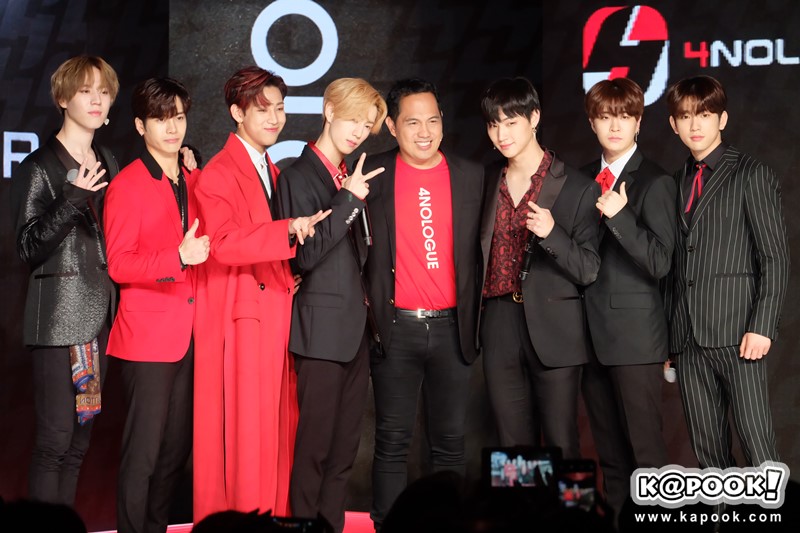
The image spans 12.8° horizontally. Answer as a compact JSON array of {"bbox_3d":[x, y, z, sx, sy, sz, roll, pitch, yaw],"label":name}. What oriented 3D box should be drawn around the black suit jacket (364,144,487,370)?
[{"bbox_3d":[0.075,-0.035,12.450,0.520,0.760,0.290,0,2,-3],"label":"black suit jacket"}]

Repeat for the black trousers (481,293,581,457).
[{"bbox_3d":[0.449,0.564,12.300,0.370,0.920,0.270,1,2,25],"label":"black trousers"}]

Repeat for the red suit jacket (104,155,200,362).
[{"bbox_3d":[-0.831,-0.031,12.200,0.470,0.730,0.330,-2,3,-40],"label":"red suit jacket"}]

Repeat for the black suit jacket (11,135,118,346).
[{"bbox_3d":[-1.139,-0.087,12.400,0.520,0.740,0.330,-1,2,-35],"label":"black suit jacket"}]

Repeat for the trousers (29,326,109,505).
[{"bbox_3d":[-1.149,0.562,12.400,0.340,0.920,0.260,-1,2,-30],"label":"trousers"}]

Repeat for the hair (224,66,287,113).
[{"bbox_3d":[-0.502,-0.604,12.350,0.190,0.175,0.220,-2,3,-38],"label":"hair"}]

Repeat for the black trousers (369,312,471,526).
[{"bbox_3d":[0.071,0.564,12.450,0.380,0.840,0.260,0,2,-3],"label":"black trousers"}]

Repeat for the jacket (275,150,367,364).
[{"bbox_3d":[-0.254,-0.044,12.200,0.340,0.750,0.460,2,3,42],"label":"jacket"}]

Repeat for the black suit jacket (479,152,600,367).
[{"bbox_3d":[0.476,-0.024,12.300,0.490,0.750,0.330,1,2,28],"label":"black suit jacket"}]

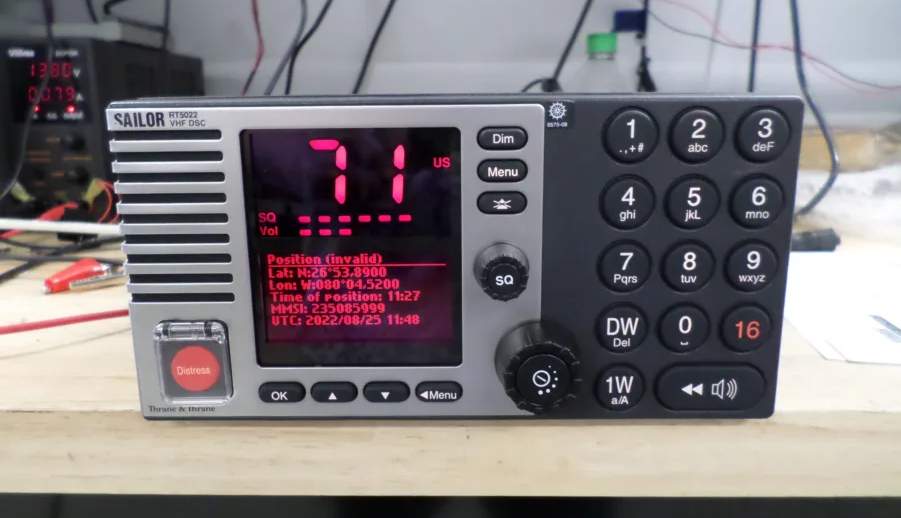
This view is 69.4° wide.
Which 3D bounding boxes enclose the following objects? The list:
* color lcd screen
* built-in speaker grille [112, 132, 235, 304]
[{"bbox_3d":[-0.034,-0.003,0.238,0.077,0.088,0.006,-1,12,1],"label":"color lcd screen"},{"bbox_3d":[-0.099,-0.015,0.236,0.039,0.062,0.008,-1,12,1],"label":"built-in speaker grille"}]

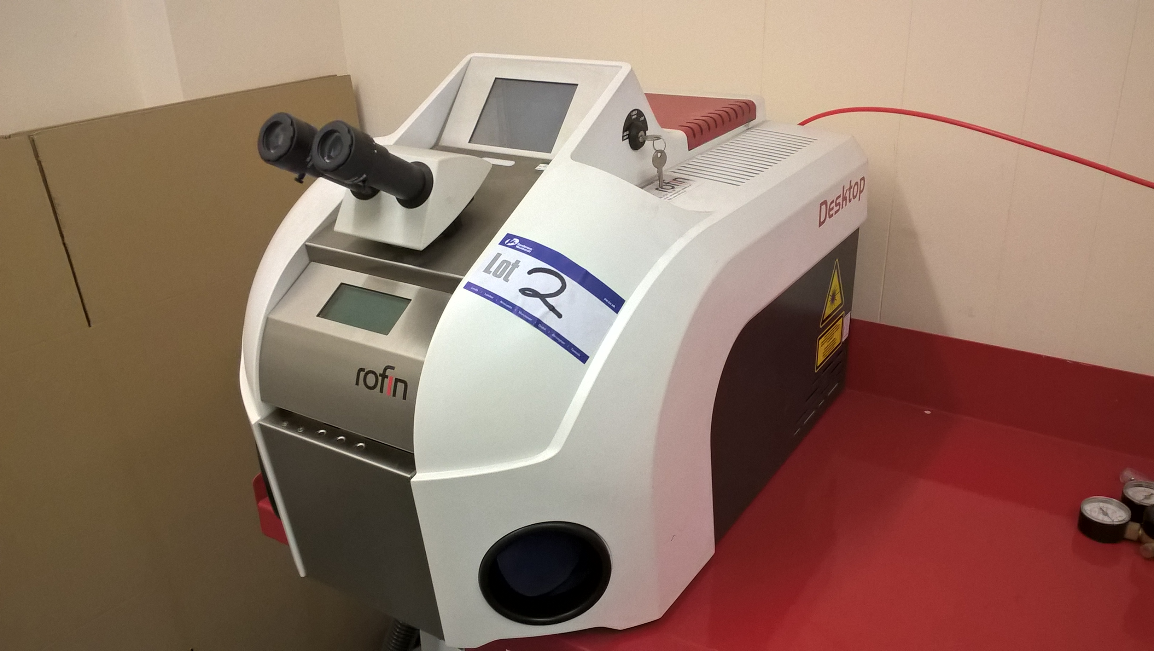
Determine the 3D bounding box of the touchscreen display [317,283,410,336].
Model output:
[{"bbox_3d":[-0.211,-0.016,0.944,0.096,0.005,0.045,13,58,31],"label":"touchscreen display"}]

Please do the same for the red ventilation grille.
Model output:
[{"bbox_3d":[0.100,-0.294,1.344,0.235,0.028,0.218,13,28,31],"label":"red ventilation grille"}]

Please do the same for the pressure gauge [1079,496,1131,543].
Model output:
[{"bbox_3d":[0.624,0.230,1.123,0.051,0.029,0.051,17,37,39],"label":"pressure gauge"}]

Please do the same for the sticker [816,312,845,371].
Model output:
[{"bbox_3d":[0.365,0.022,1.364,0.002,0.051,0.110,13,28,31],"label":"sticker"}]

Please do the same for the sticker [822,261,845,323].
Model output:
[{"bbox_3d":[0.363,-0.053,1.332,0.002,0.085,0.096,13,28,31],"label":"sticker"}]

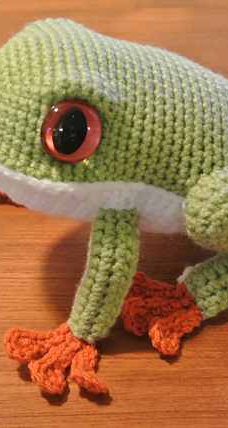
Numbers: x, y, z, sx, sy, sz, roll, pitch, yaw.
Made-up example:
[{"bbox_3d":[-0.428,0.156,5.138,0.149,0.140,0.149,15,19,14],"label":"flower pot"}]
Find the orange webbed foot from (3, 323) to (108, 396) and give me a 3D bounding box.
[{"bbox_3d":[-0.025,0.065,0.422,0.055,0.020,0.034,20,43,23],"label":"orange webbed foot"}]

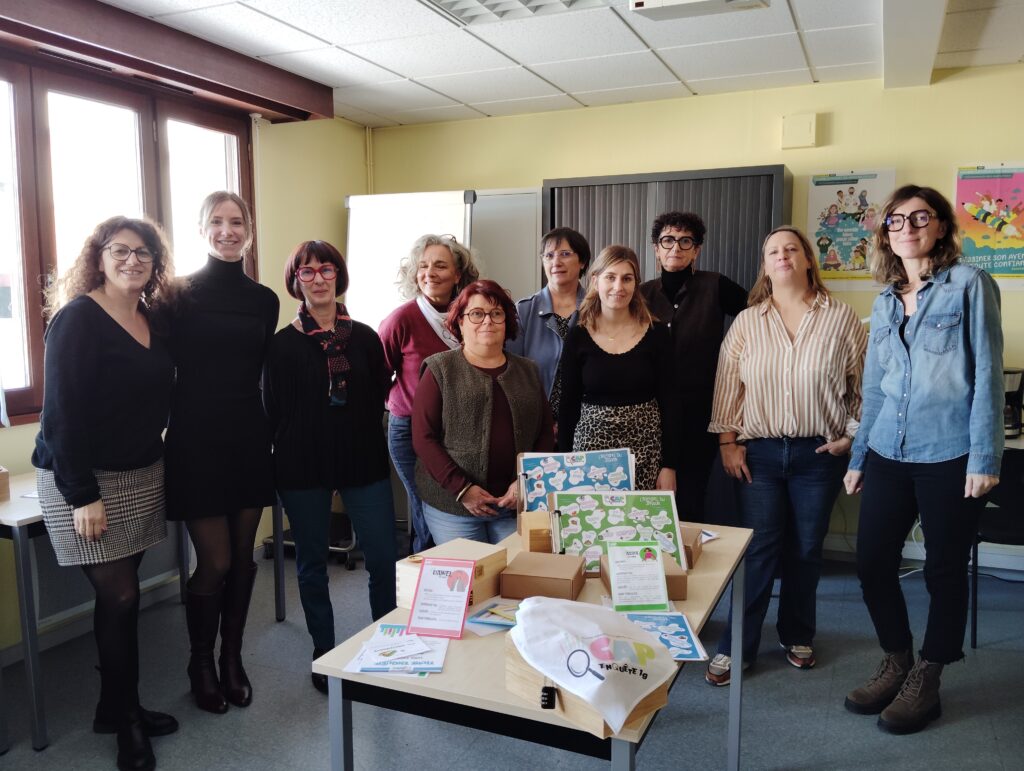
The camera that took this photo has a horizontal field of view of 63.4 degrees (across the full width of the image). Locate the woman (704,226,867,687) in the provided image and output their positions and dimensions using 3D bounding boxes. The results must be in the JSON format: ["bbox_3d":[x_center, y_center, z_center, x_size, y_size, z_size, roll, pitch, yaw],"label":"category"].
[{"bbox_3d":[1.000,0.245,3.070,0.580,1.650,0.370,2,7,16],"label":"woman"}]

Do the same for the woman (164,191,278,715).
[{"bbox_3d":[-0.977,0.228,2.803,0.430,1.739,0.290,-4,7,-27],"label":"woman"}]

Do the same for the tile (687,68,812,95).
[{"bbox_3d":[1.176,-1.506,4.101,0.597,0.020,0.316,3,7,24],"label":"tile"}]

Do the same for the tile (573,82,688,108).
[{"bbox_3d":[0.627,-1.531,4.342,0.597,0.020,0.316,3,7,24],"label":"tile"}]

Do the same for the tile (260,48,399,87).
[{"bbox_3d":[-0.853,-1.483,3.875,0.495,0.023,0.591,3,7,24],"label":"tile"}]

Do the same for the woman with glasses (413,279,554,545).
[{"bbox_3d":[-0.095,0.371,2.870,0.520,1.450,0.340,-1,6,-12],"label":"woman with glasses"}]

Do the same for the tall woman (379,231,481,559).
[{"bbox_3d":[-0.322,0.236,3.280,0.450,1.628,0.310,-2,7,-20],"label":"tall woman"}]

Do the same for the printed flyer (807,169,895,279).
[{"bbox_3d":[1.681,-0.770,4.138,0.400,0.590,0.010,3,7,24],"label":"printed flyer"}]

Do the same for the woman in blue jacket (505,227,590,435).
[{"bbox_3d":[0.204,0.162,3.597,0.460,1.676,0.300,1,7,9],"label":"woman in blue jacket"}]

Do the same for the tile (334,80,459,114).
[{"bbox_3d":[-0.662,-1.555,4.465,0.600,0.020,0.600,3,7,24],"label":"tile"}]

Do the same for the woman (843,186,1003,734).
[{"bbox_3d":[1.371,0.232,2.770,0.340,1.745,0.470,-6,8,-42],"label":"woman"}]

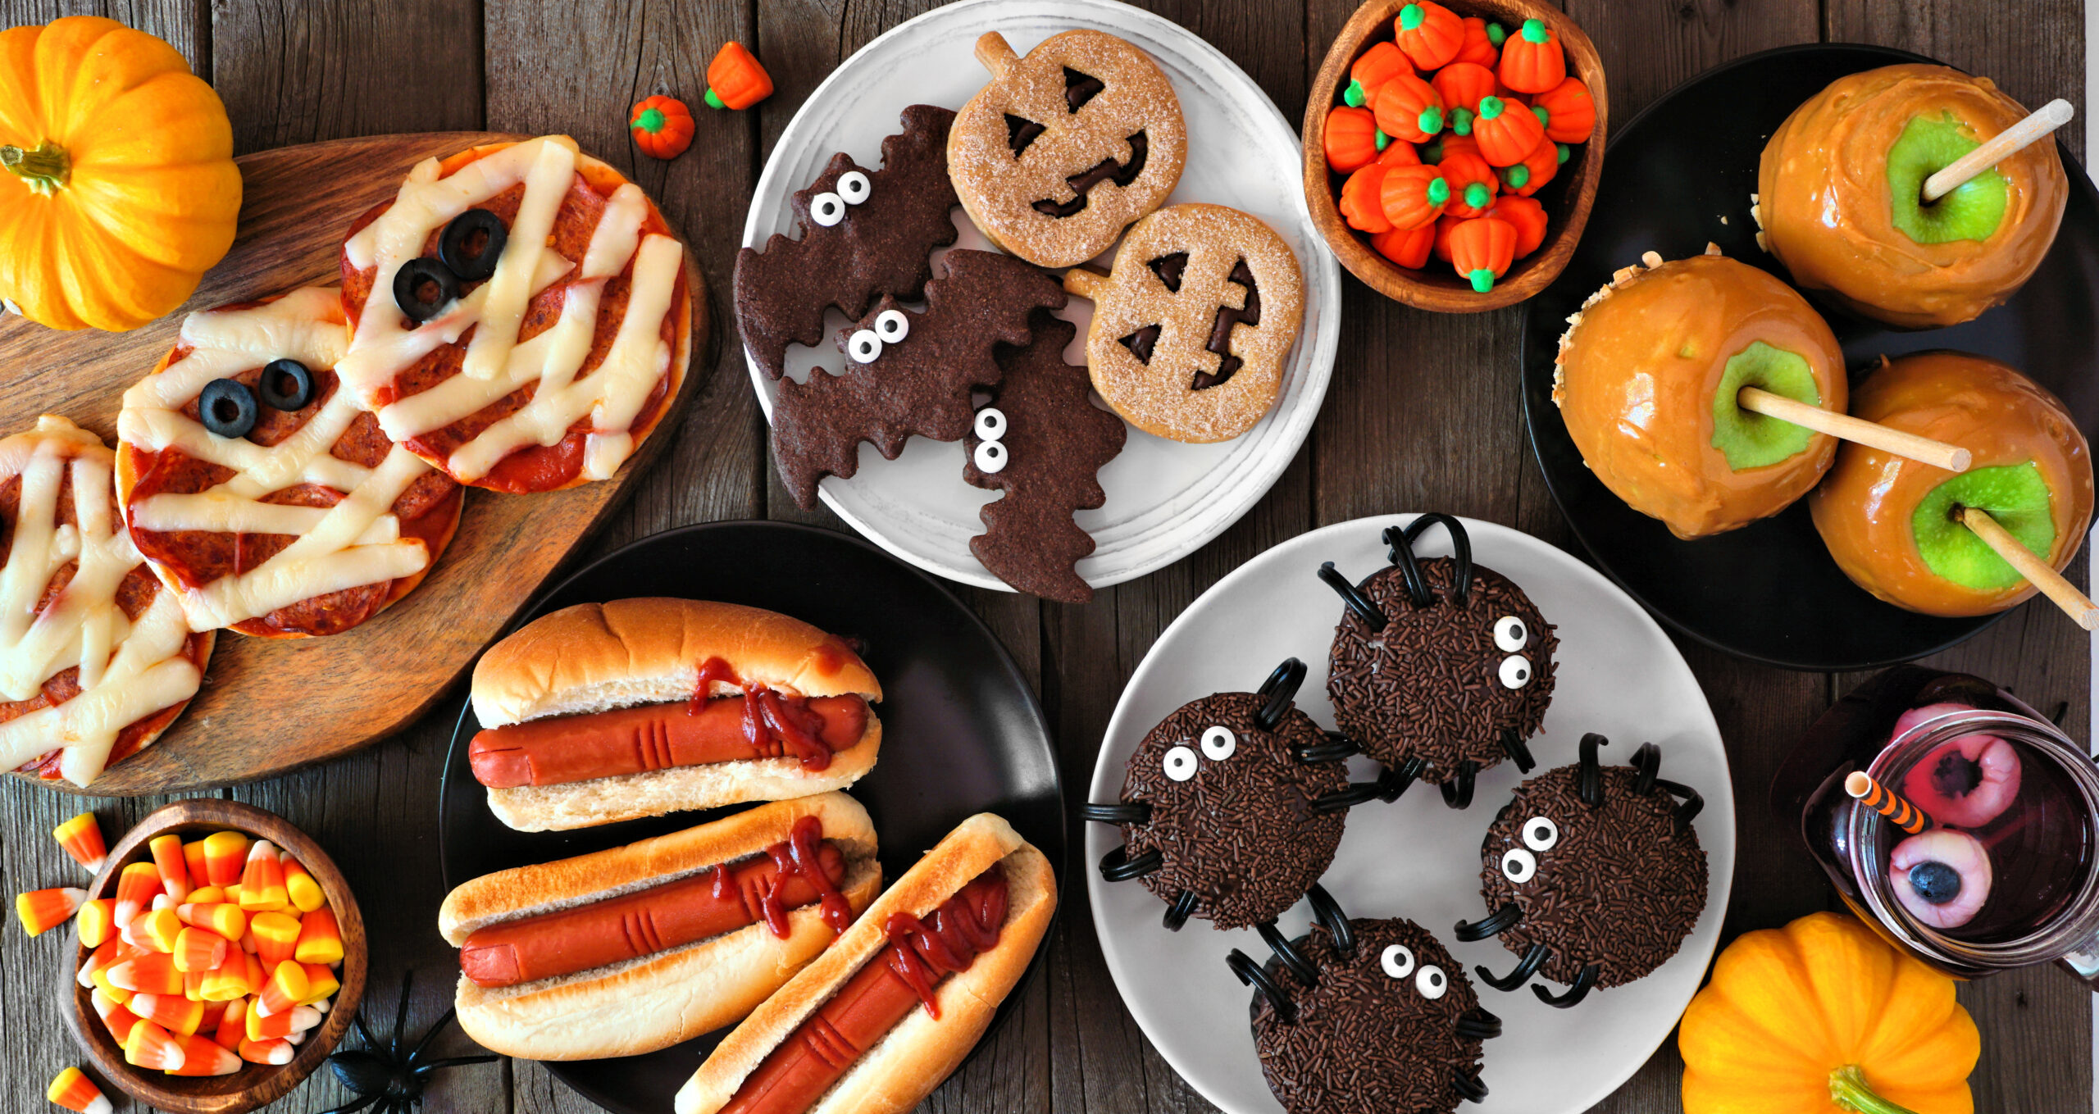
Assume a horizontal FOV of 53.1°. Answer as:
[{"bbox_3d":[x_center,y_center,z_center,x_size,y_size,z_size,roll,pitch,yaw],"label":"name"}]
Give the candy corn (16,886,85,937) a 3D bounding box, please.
[{"bbox_3d":[-0.323,0.115,0.679,0.022,0.011,0.015,-19,92,1],"label":"candy corn"}]

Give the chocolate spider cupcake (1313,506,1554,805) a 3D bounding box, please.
[{"bbox_3d":[0.123,0.034,0.667,0.074,0.056,0.090,-7,92,0],"label":"chocolate spider cupcake"}]

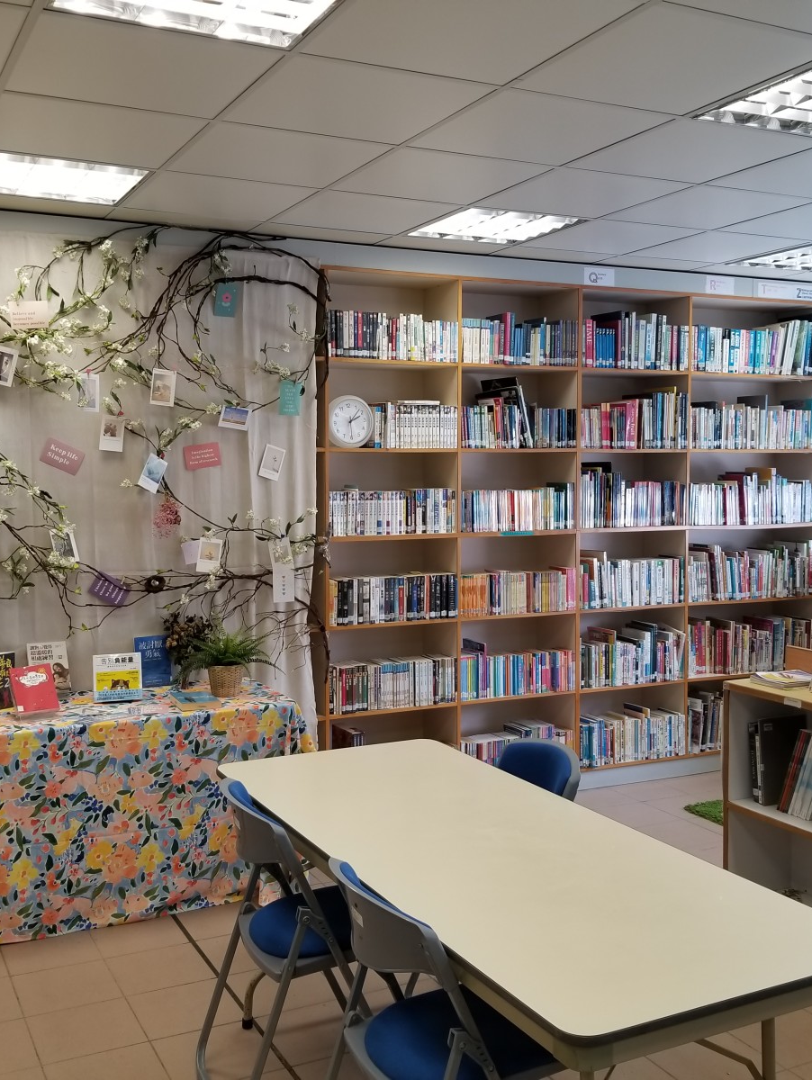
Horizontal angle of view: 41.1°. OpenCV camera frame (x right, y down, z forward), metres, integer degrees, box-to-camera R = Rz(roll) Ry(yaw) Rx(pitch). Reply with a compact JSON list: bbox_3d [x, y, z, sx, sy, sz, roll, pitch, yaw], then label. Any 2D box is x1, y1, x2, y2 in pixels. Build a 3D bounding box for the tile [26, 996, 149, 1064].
[{"bbox_3d":[-0.986,1.511,3.330,0.303,0.010,0.303,-2,5,-26],"label":"tile"}]

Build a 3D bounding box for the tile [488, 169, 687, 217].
[{"bbox_3d":[0.657,-1.298,4.054,0.595,0.016,0.595,-3,5,-26],"label":"tile"}]

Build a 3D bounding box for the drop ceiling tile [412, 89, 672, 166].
[{"bbox_3d":[0.393,-1.240,3.282,0.600,0.016,0.600,-3,5,-27],"label":"drop ceiling tile"}]

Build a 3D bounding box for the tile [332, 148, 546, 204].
[{"bbox_3d":[0.109,-1.276,3.811,0.600,0.016,0.600,-3,5,-27],"label":"tile"}]

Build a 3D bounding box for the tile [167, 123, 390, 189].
[{"bbox_3d":[-0.415,-1.250,3.516,0.595,0.016,0.595,-3,5,-26],"label":"tile"}]

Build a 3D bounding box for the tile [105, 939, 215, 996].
[{"bbox_3d":[-0.821,1.438,3.636,0.303,0.010,0.303,-3,5,-26],"label":"tile"}]

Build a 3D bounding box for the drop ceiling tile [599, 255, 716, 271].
[{"bbox_3d":[1.276,-1.407,5.472,0.590,0.018,0.210,-2,4,-24],"label":"drop ceiling tile"}]

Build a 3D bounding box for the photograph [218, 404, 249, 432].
[{"bbox_3d":[-0.734,-0.524,4.660,0.135,0.096,0.006,12,-2,-27],"label":"photograph"}]

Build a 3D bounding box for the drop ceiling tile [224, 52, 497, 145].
[{"bbox_3d":[-0.143,-1.217,3.006,0.602,0.015,0.605,-2,5,-26],"label":"drop ceiling tile"}]

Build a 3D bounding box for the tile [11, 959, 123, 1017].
[{"bbox_3d":[-1.090,1.439,3.472,0.300,0.010,0.300,-2,4,-24],"label":"tile"}]

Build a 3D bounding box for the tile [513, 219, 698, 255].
[{"bbox_3d":[0.909,-1.356,4.864,0.600,0.016,0.600,-3,5,-27],"label":"tile"}]

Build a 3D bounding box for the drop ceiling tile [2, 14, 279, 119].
[{"bbox_3d":[-0.676,-1.185,2.719,0.595,0.016,0.595,-3,5,-26],"label":"drop ceiling tile"}]

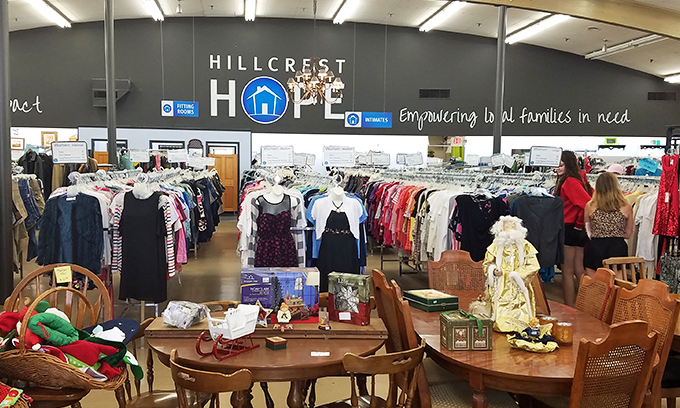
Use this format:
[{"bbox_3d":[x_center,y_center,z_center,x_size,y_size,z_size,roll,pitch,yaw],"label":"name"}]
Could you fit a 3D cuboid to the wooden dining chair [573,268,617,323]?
[{"bbox_3d":[1.300,0.861,3.050,0.550,0.990,0.480,0,4,-11],"label":"wooden dining chair"}]

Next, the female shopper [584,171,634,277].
[{"bbox_3d":[2.360,0.477,4.500,0.440,1.560,0.320,2,4,16],"label":"female shopper"}]

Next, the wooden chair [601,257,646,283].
[{"bbox_3d":[2.340,0.866,3.850,0.520,0.880,0.530,-1,5,-17],"label":"wooden chair"}]

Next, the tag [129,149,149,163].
[{"bbox_3d":[-2.949,-0.705,7.500,0.285,0.180,0.020,0,4,-6],"label":"tag"}]

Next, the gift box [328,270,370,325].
[{"bbox_3d":[0.050,0.475,2.559,0.188,0.228,0.075,3,5,25],"label":"gift box"}]

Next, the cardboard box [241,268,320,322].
[{"bbox_3d":[-0.303,0.462,2.582,0.385,0.245,0.125,0,4,-8],"label":"cardboard box"}]

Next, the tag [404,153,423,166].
[{"bbox_3d":[1.171,-0.706,8.100,0.285,0.180,0.020,1,4,-3],"label":"tag"}]

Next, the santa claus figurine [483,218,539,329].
[{"bbox_3d":[0.875,0.353,2.620,0.285,0.560,0.210,2,4,13],"label":"santa claus figurine"}]

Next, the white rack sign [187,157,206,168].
[{"bbox_3d":[-2.192,-0.637,7.800,0.285,0.175,0.020,0,4,-6],"label":"white rack sign"}]

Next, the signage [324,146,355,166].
[{"bbox_3d":[-0.014,-0.429,4.660,0.300,0.187,0.020,0,5,-11],"label":"signage"}]

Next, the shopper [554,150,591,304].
[{"bbox_3d":[2.300,0.354,4.945,0.380,1.660,0.430,3,5,27],"label":"shopper"}]

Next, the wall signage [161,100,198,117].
[{"bbox_3d":[-4.106,-2.458,13.147,0.930,0.400,0.030,0,5,-11],"label":"wall signage"}]

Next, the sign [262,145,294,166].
[{"bbox_3d":[-0.567,-0.435,4.630,0.300,0.187,0.020,0,5,-11],"label":"sign"}]

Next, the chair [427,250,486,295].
[{"bbox_3d":[0.816,0.827,3.479,0.470,1.000,0.560,0,5,-2],"label":"chair"}]

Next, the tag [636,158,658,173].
[{"bbox_3d":[3.383,-0.417,5.600,0.210,0.128,0.012,28,4,3],"label":"tag"}]

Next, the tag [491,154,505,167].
[{"bbox_3d":[2.427,-0.670,7.869,0.220,0.175,0.020,-11,5,4],"label":"tag"}]

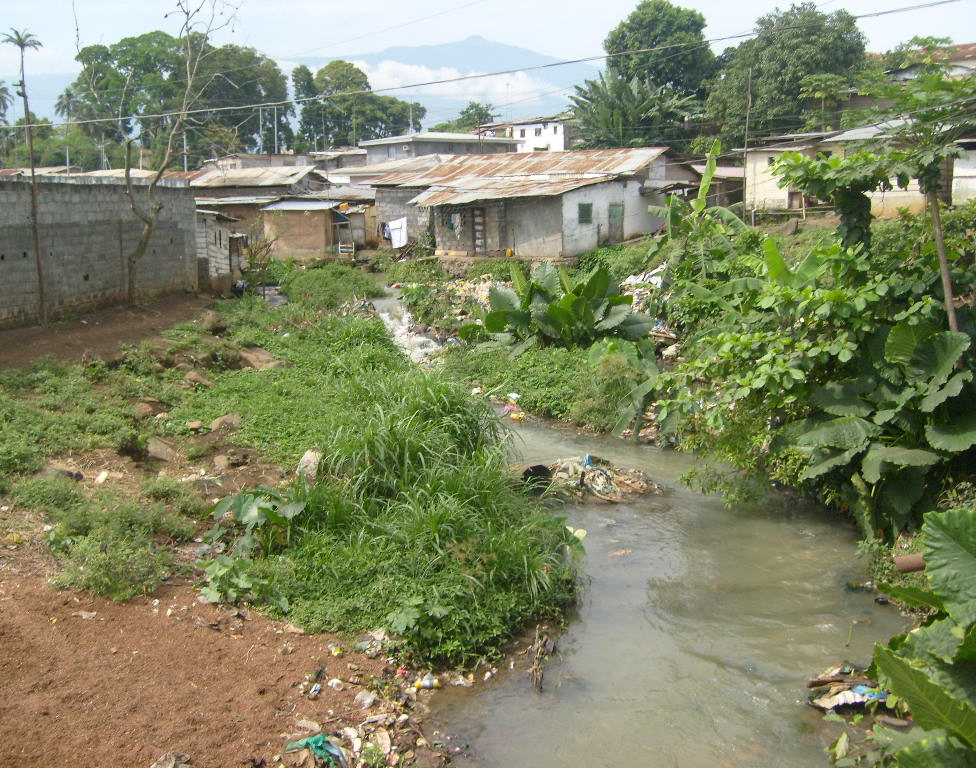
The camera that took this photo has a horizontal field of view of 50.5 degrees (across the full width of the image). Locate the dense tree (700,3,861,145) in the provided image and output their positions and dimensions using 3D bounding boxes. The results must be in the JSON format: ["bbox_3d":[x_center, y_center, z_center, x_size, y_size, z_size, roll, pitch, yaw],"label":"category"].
[{"bbox_3d":[16.900,-17.045,58.930,9.200,9.800,8.600,0,10,0],"label":"dense tree"}]

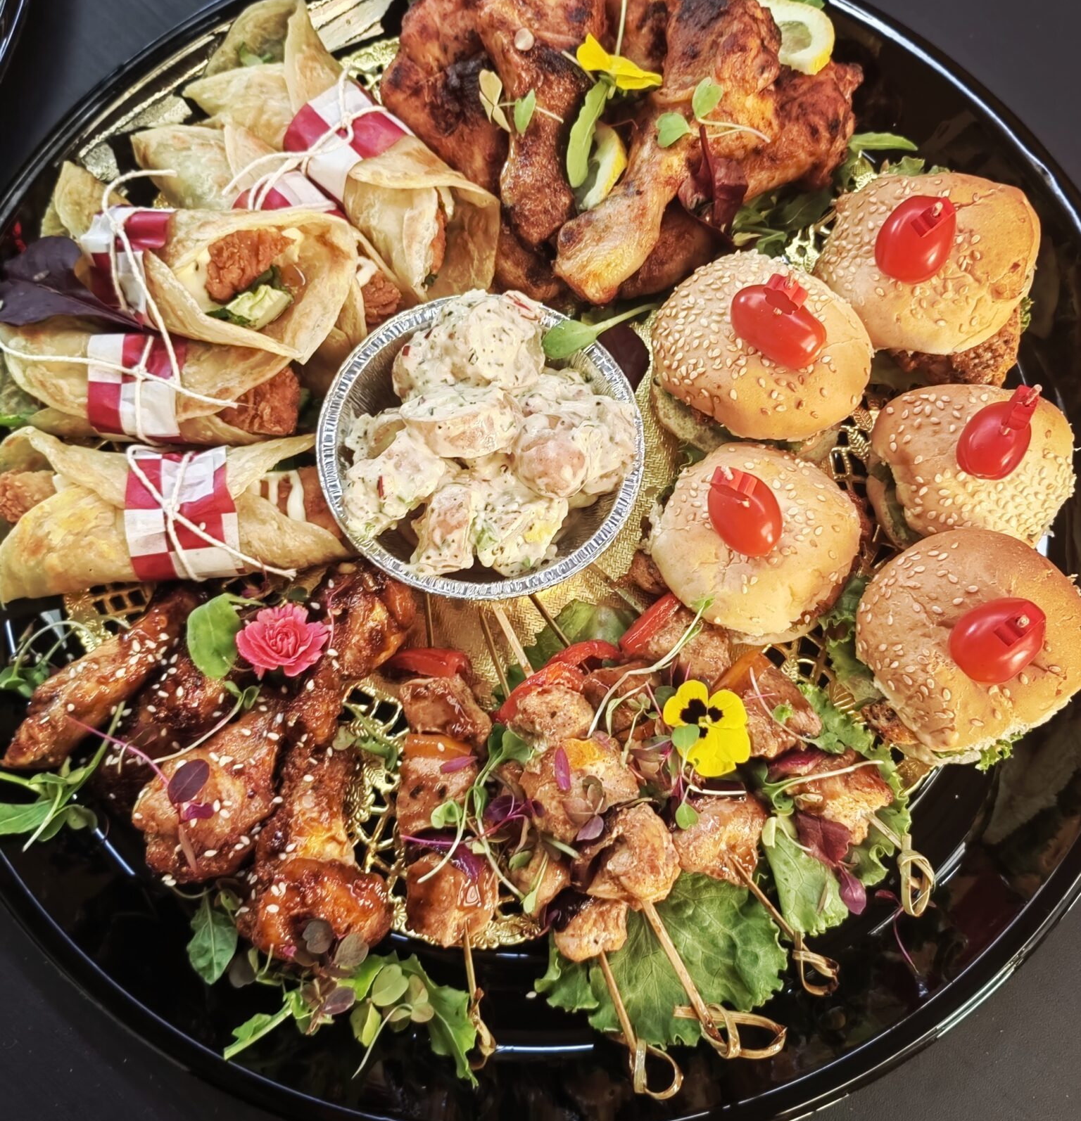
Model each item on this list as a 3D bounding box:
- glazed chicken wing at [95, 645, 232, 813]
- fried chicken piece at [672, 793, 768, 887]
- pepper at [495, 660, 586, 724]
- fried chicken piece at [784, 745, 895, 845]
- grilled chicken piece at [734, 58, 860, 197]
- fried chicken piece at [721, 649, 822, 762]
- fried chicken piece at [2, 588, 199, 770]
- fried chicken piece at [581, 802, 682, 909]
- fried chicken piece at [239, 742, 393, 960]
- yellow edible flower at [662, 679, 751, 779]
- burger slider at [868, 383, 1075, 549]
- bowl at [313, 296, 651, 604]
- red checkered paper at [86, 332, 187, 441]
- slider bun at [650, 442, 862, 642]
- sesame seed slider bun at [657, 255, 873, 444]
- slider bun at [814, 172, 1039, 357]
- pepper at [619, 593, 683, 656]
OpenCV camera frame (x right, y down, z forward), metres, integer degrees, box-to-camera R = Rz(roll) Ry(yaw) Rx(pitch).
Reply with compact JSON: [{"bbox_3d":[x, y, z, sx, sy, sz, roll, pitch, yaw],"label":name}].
[{"bbox_3d":[-0.116,0.052,0.345,0.037,0.027,0.062,29,77,6],"label":"glazed chicken wing"},{"bbox_3d":[0.060,0.093,0.377,0.032,0.026,0.029,30,78,5],"label":"fried chicken piece"},{"bbox_3d":[0.000,0.044,0.373,0.034,0.014,0.012,-30,77,-7],"label":"pepper"},{"bbox_3d":[0.101,0.079,0.380,0.035,0.025,0.032,30,78,5],"label":"fried chicken piece"},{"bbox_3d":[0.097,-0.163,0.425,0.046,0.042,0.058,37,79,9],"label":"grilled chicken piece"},{"bbox_3d":[0.071,0.045,0.348,0.030,0.025,0.033,-30,78,-8],"label":"fried chicken piece"},{"bbox_3d":[-0.152,0.041,0.389,0.079,0.028,0.030,-41,81,-10],"label":"fried chicken piece"},{"bbox_3d":[0.026,0.088,0.336,0.030,0.025,0.032,41,78,9],"label":"fried chicken piece"},{"bbox_3d":[-0.074,0.095,0.371,0.043,0.036,0.071,15,77,2],"label":"fried chicken piece"},{"bbox_3d":[0.049,0.049,0.330,0.025,0.010,0.029,2,75,0],"label":"yellow edible flower"},{"bbox_3d":[0.137,-0.028,0.358,0.063,0.052,0.061,6,75,0],"label":"burger slider"},{"bbox_3d":[-0.021,-0.036,0.401,0.112,0.040,0.111,0,77,-1],"label":"bowl"},{"bbox_3d":[-0.132,-0.056,0.368,0.031,0.026,0.034,-5,76,-2],"label":"red checkered paper"},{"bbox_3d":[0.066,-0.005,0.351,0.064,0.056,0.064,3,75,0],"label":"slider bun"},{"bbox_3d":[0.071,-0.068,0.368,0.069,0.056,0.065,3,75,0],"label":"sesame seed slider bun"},{"bbox_3d":[0.143,-0.105,0.415,0.074,0.053,0.074,0,77,-1],"label":"slider bun"},{"bbox_3d":[0.035,0.019,0.351,0.024,0.010,0.010,-41,80,-10],"label":"pepper"}]

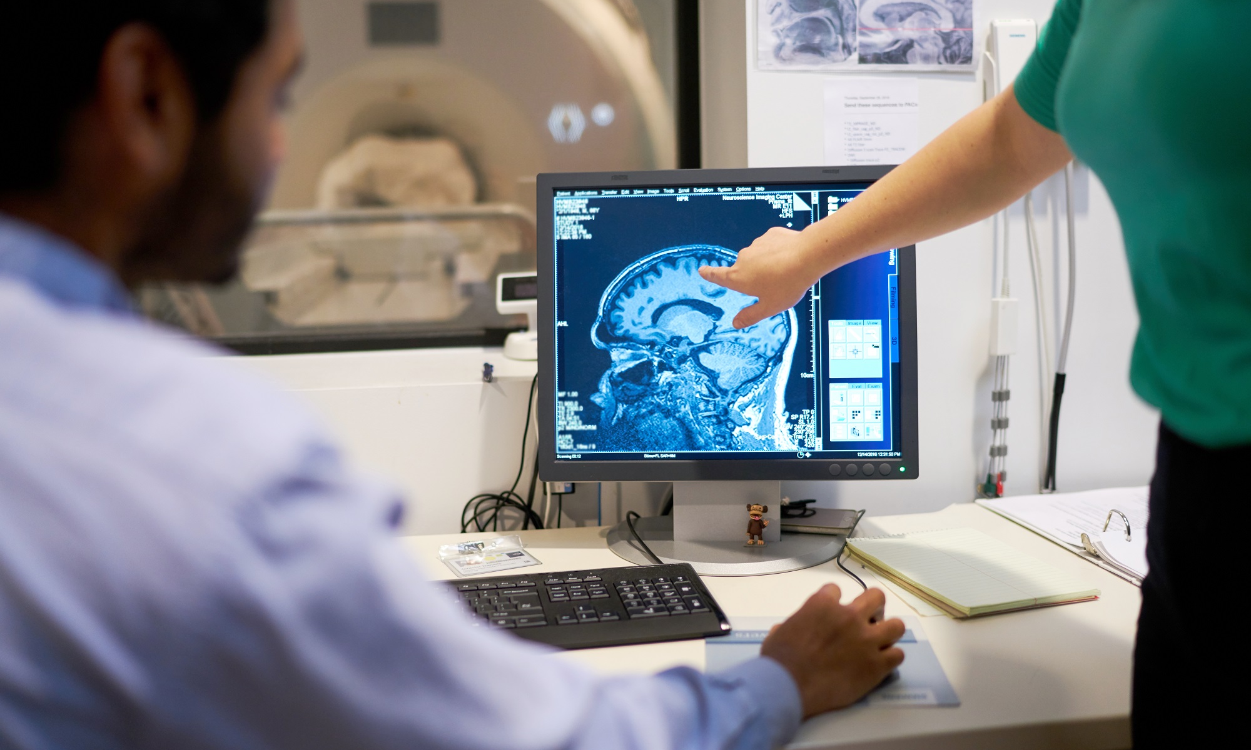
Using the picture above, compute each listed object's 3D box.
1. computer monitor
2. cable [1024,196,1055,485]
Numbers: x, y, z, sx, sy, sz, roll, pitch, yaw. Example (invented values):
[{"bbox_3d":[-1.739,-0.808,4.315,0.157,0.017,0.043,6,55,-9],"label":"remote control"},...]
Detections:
[{"bbox_3d":[0.113,-0.014,1.381,0.413,0.434,0.215,0,10,4],"label":"computer monitor"},{"bbox_3d":[0.518,-0.050,1.525,0.038,0.370,0.030,-2,10,-6],"label":"cable"}]

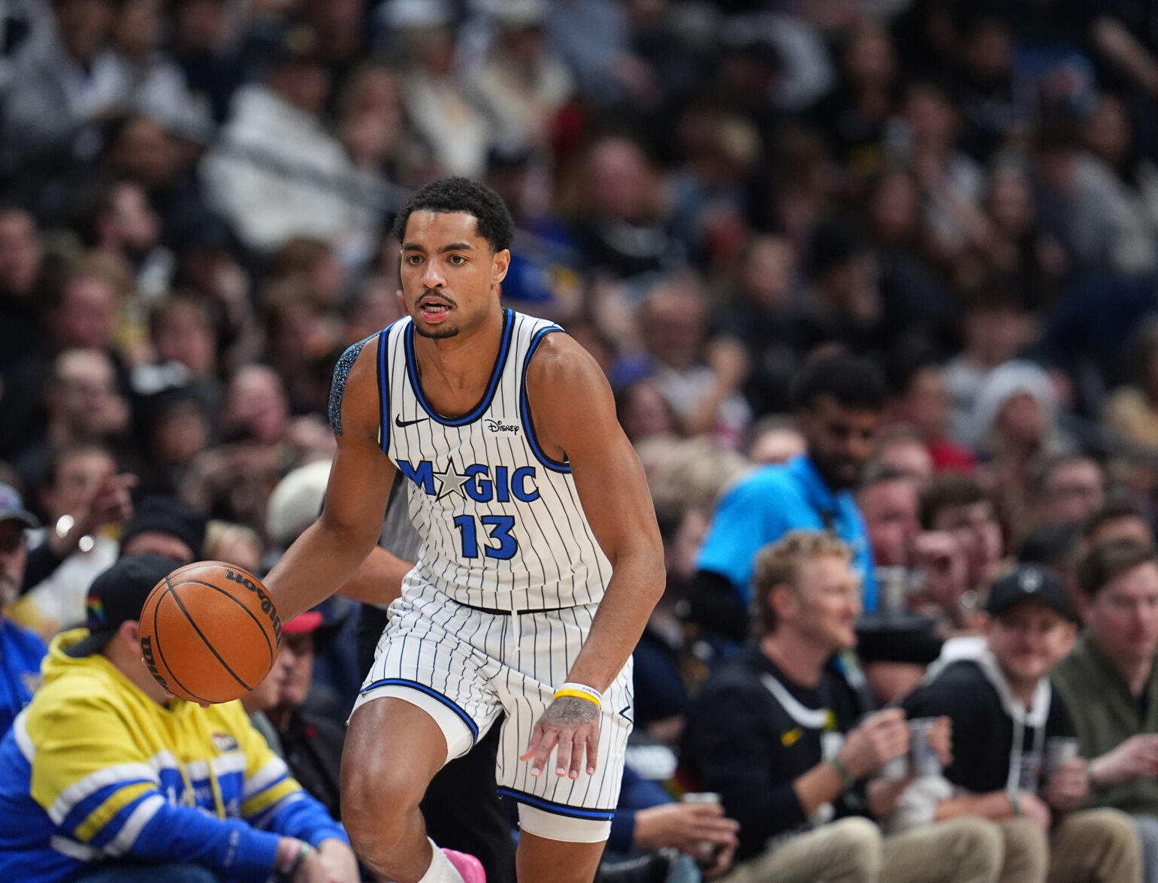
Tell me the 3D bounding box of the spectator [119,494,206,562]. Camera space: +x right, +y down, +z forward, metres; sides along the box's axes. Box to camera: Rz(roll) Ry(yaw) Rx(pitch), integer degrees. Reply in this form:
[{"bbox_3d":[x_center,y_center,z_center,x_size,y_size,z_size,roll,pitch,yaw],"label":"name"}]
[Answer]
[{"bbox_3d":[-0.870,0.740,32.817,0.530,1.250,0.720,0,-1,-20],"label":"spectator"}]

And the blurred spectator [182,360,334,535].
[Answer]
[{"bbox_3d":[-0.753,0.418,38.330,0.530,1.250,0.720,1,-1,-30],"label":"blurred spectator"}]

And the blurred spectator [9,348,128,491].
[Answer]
[{"bbox_3d":[-1.225,0.388,38.200,0.540,1.270,0.800,1,-1,-42],"label":"blurred spectator"}]

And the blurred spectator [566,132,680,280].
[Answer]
[{"bbox_3d":[0.203,-0.267,42.323,0.530,1.250,0.720,1,-1,-25],"label":"blurred spectator"}]

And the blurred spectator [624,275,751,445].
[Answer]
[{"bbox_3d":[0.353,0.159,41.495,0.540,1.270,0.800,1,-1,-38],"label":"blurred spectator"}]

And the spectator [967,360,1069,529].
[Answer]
[{"bbox_3d":[1.289,0.398,40.397,0.520,1.250,0.800,1,-1,-40],"label":"spectator"}]

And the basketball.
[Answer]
[{"bbox_3d":[-0.617,0.320,24.650,0.240,0.240,0.240,0,-1,0],"label":"basketball"}]

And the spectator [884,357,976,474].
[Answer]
[{"bbox_3d":[1.036,0.403,38.359,0.720,1.250,0.530,-1,-2,45],"label":"spectator"}]

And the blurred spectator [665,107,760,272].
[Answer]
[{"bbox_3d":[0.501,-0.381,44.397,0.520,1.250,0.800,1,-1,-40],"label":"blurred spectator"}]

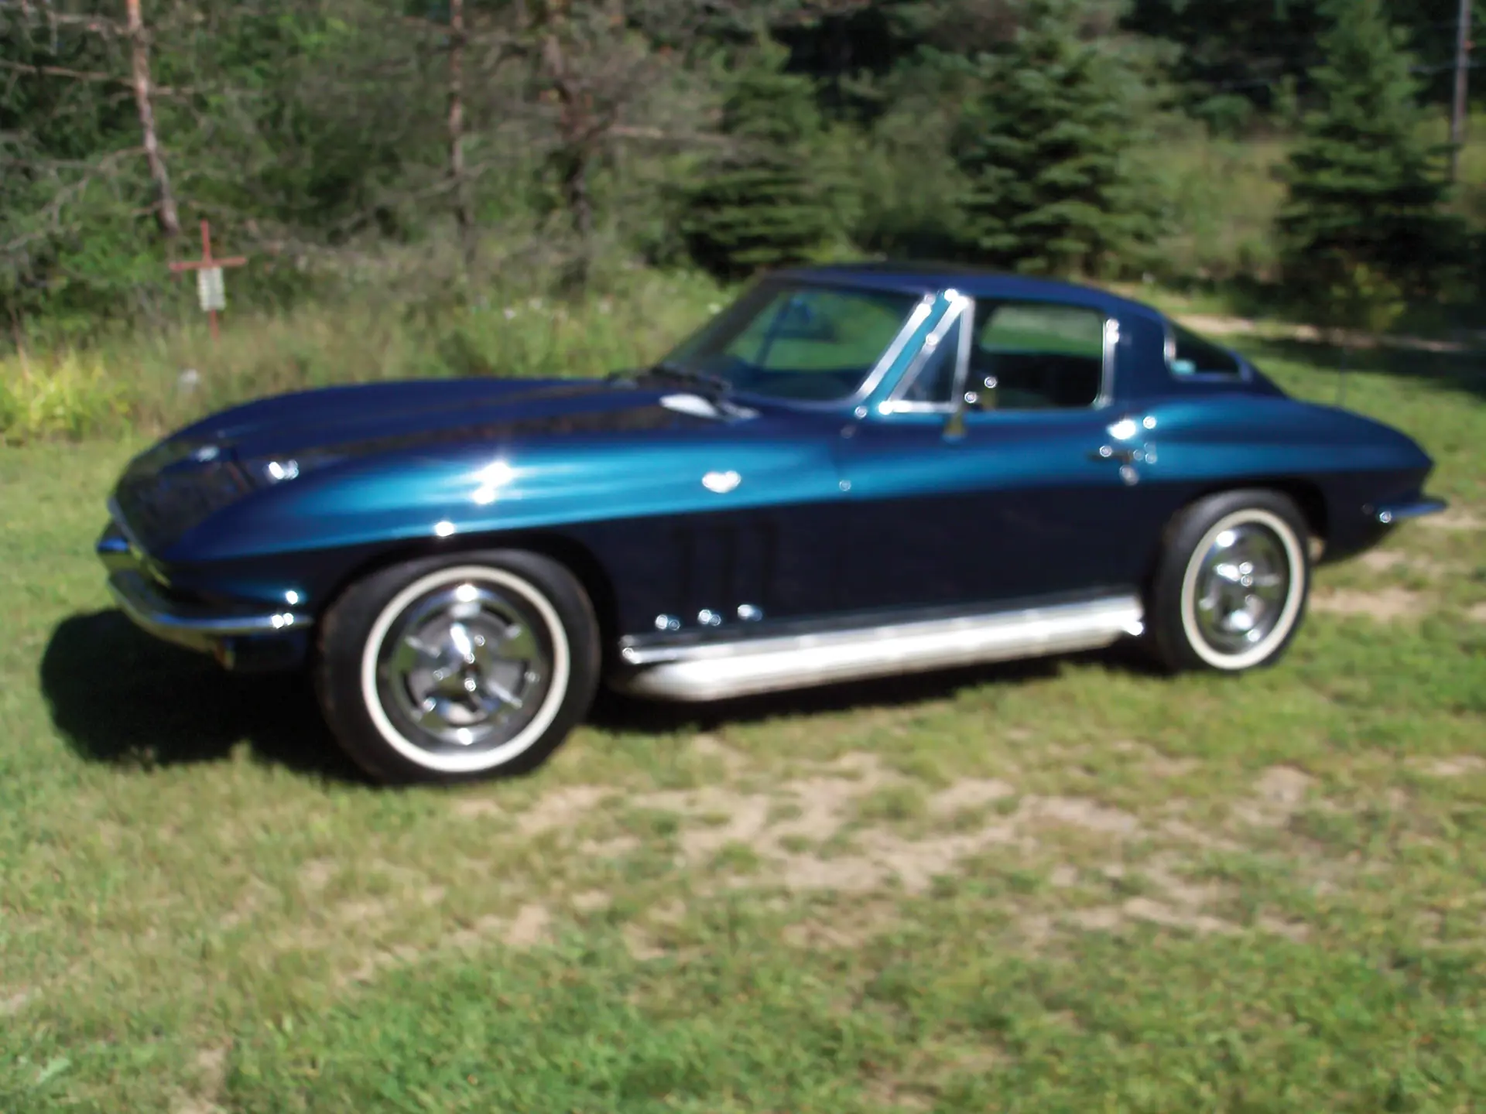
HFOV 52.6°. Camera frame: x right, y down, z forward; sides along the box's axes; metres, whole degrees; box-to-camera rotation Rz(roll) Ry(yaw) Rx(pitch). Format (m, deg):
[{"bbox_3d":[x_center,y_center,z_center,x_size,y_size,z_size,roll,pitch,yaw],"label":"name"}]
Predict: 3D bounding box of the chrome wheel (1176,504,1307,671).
[{"bbox_3d":[1.542,0.091,4.778,0.460,0.460,0.130,-4,13,-27],"label":"chrome wheel"}]

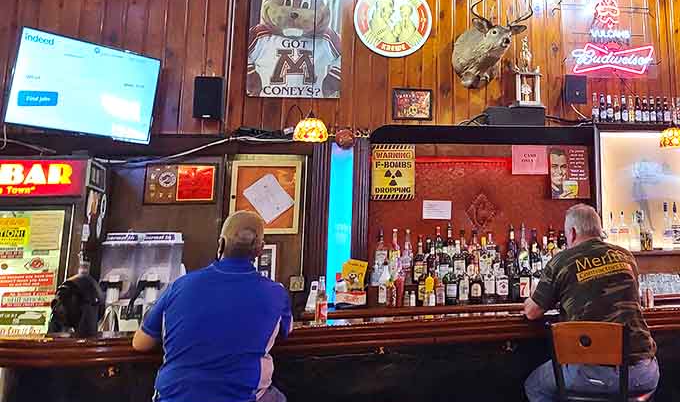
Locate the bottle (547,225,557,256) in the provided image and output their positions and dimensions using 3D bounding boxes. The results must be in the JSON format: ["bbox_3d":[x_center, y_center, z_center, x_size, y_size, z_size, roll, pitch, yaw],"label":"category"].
[{"bbox_3d":[1.575,0.365,3.657,0.080,0.364,0.080,2,-7,-9],"label":"bottle"}]

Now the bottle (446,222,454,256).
[{"bbox_3d":[0.756,0.311,3.360,0.080,0.327,0.080,2,-7,-9],"label":"bottle"}]

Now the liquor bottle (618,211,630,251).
[{"bbox_3d":[2.155,0.223,3.723,0.080,0.305,0.080,1,-7,-9],"label":"liquor bottle"}]

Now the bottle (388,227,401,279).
[{"bbox_3d":[0.362,0.356,3.261,0.077,0.340,0.077,1,-7,-9],"label":"bottle"}]

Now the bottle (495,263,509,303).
[{"bbox_3d":[1.135,0.571,3.445,0.088,0.288,0.085,2,-7,-10],"label":"bottle"}]

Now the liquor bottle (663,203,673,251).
[{"bbox_3d":[2.643,0.207,3.959,0.082,0.370,0.082,2,-7,-10],"label":"liquor bottle"}]

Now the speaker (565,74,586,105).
[{"bbox_3d":[1.870,-0.881,3.891,0.155,0.220,0.110,0,-7,9],"label":"speaker"}]

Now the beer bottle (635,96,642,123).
[{"bbox_3d":[2.358,-0.718,3.880,0.062,0.229,0.062,2,-7,-9],"label":"beer bottle"}]

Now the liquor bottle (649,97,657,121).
[{"bbox_3d":[2.502,-0.726,3.931,0.061,0.232,0.061,1,-7,-9],"label":"liquor bottle"}]

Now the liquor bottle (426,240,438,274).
[{"bbox_3d":[0.621,0.400,3.277,0.076,0.272,0.076,1,-7,-9],"label":"liquor bottle"}]

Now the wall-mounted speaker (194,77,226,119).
[{"bbox_3d":[-0.871,-0.683,3.254,0.193,0.295,0.180,1,-7,-9],"label":"wall-mounted speaker"}]

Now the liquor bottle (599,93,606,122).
[{"bbox_3d":[2.079,-0.733,3.872,0.062,0.233,0.062,2,-7,-10],"label":"liquor bottle"}]

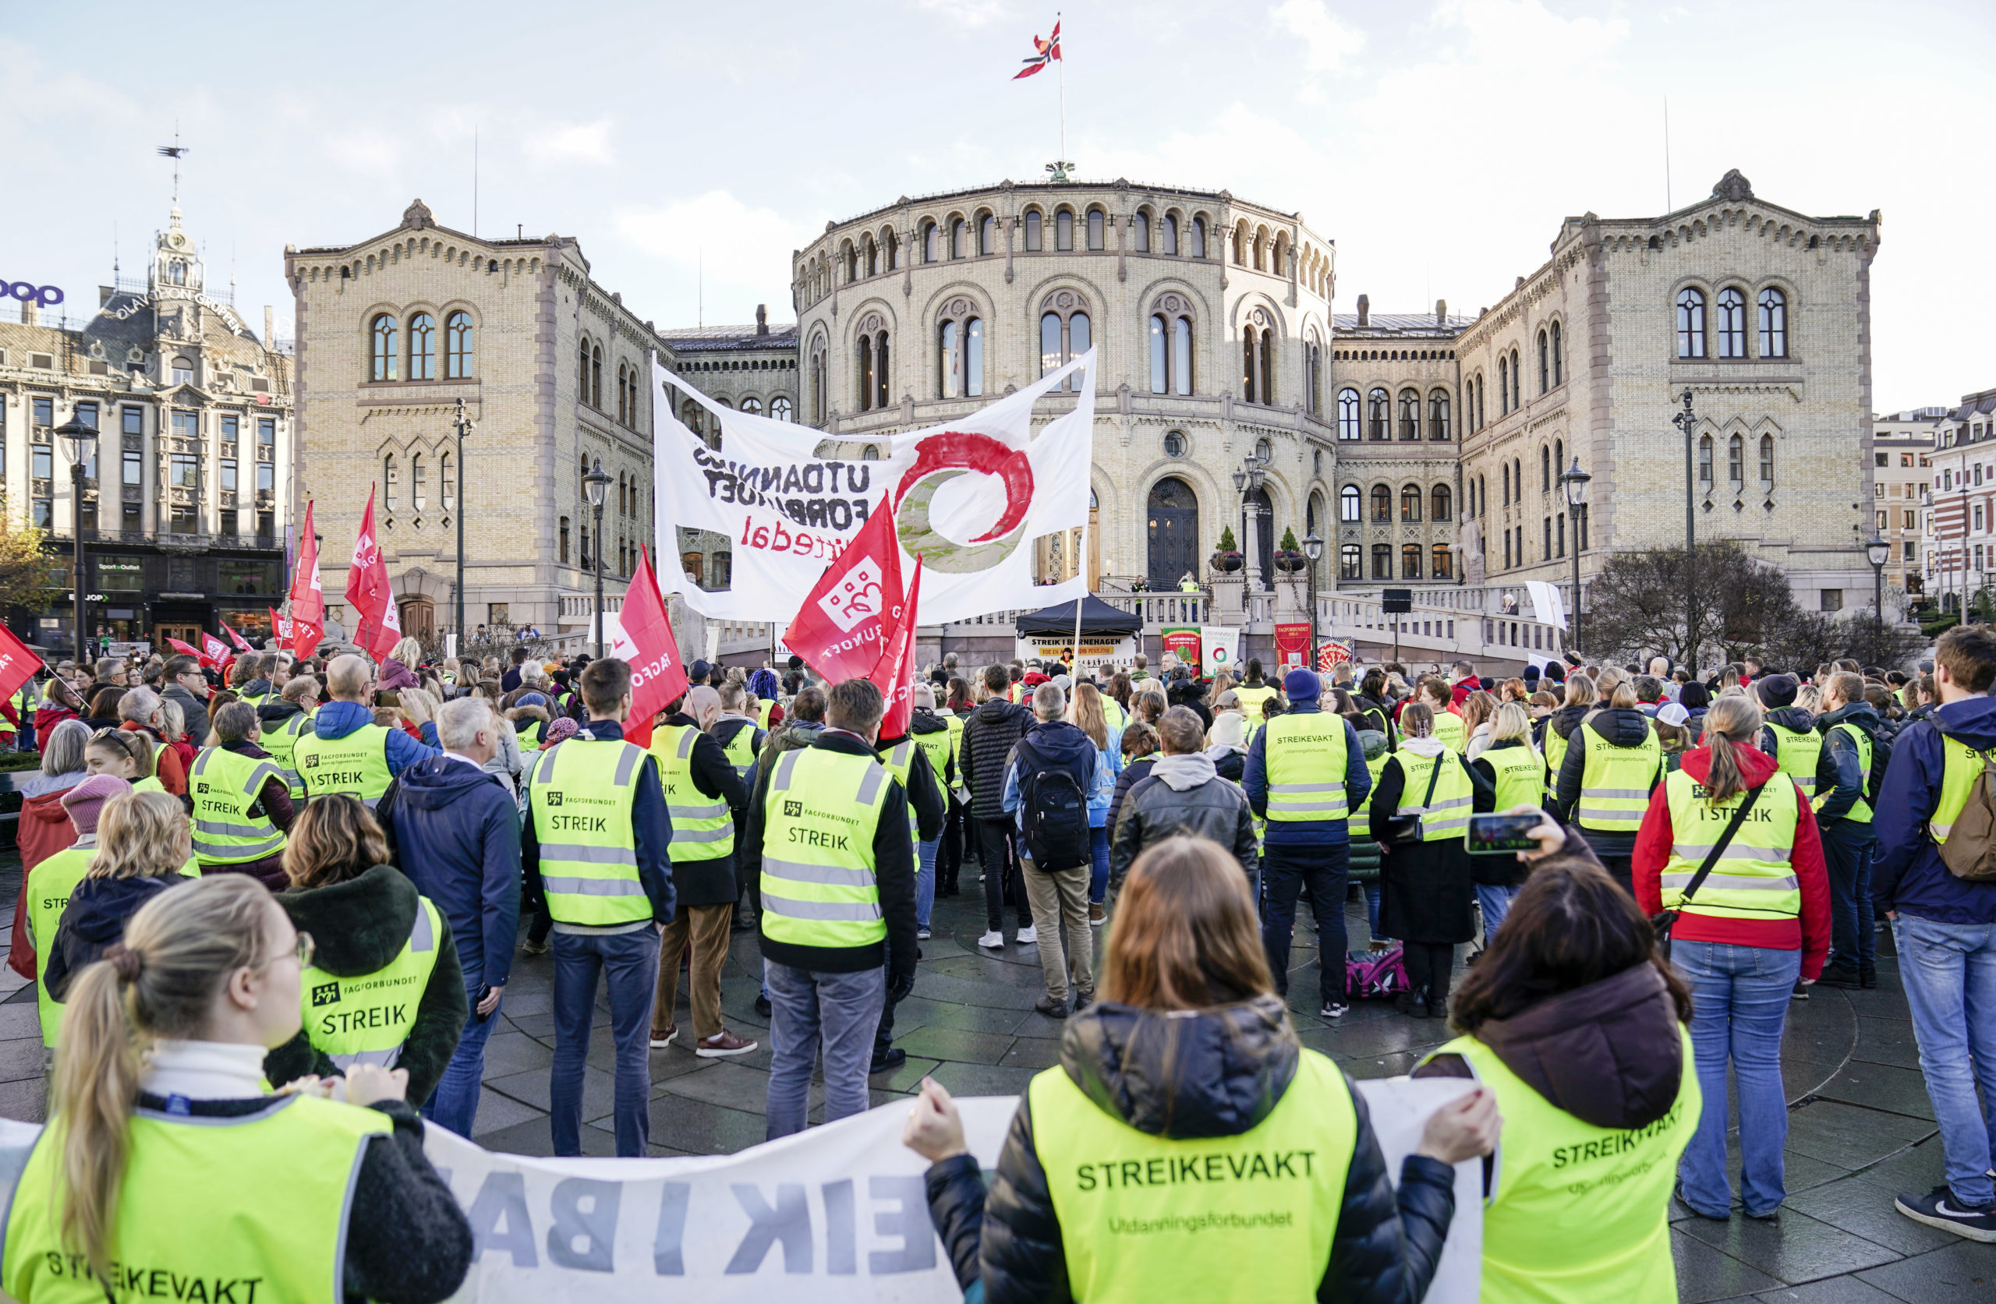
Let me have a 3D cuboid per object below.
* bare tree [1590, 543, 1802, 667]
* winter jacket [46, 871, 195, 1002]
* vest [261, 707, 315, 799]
[{"bbox_3d":[18.774,-0.864,36.000,5.200,4.300,4.600,-1,-1,0],"label":"bare tree"},{"bbox_3d":[-2.161,0.869,3.293,0.500,0.660,0.360,-1,-1,14],"label":"winter jacket"},{"bbox_3d":[-4.030,0.575,7.500,0.470,0.560,0.320,-1,-1,30],"label":"vest"}]

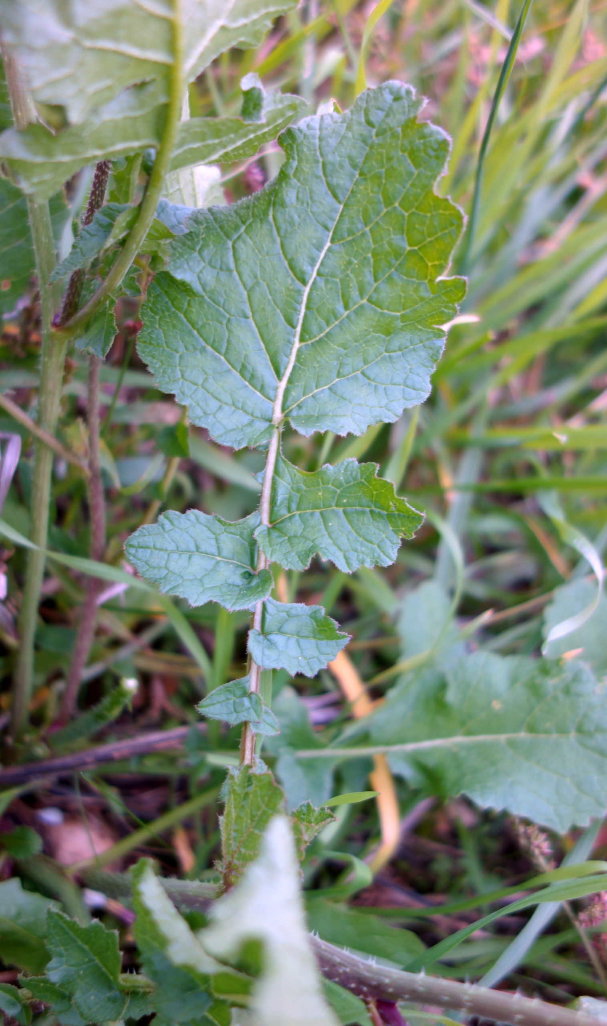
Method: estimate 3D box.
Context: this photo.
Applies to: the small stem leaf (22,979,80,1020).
[{"bbox_3d":[-0.078,0.149,0.245,0.017,0.007,0.009,14,53,3],"label":"small stem leaf"}]

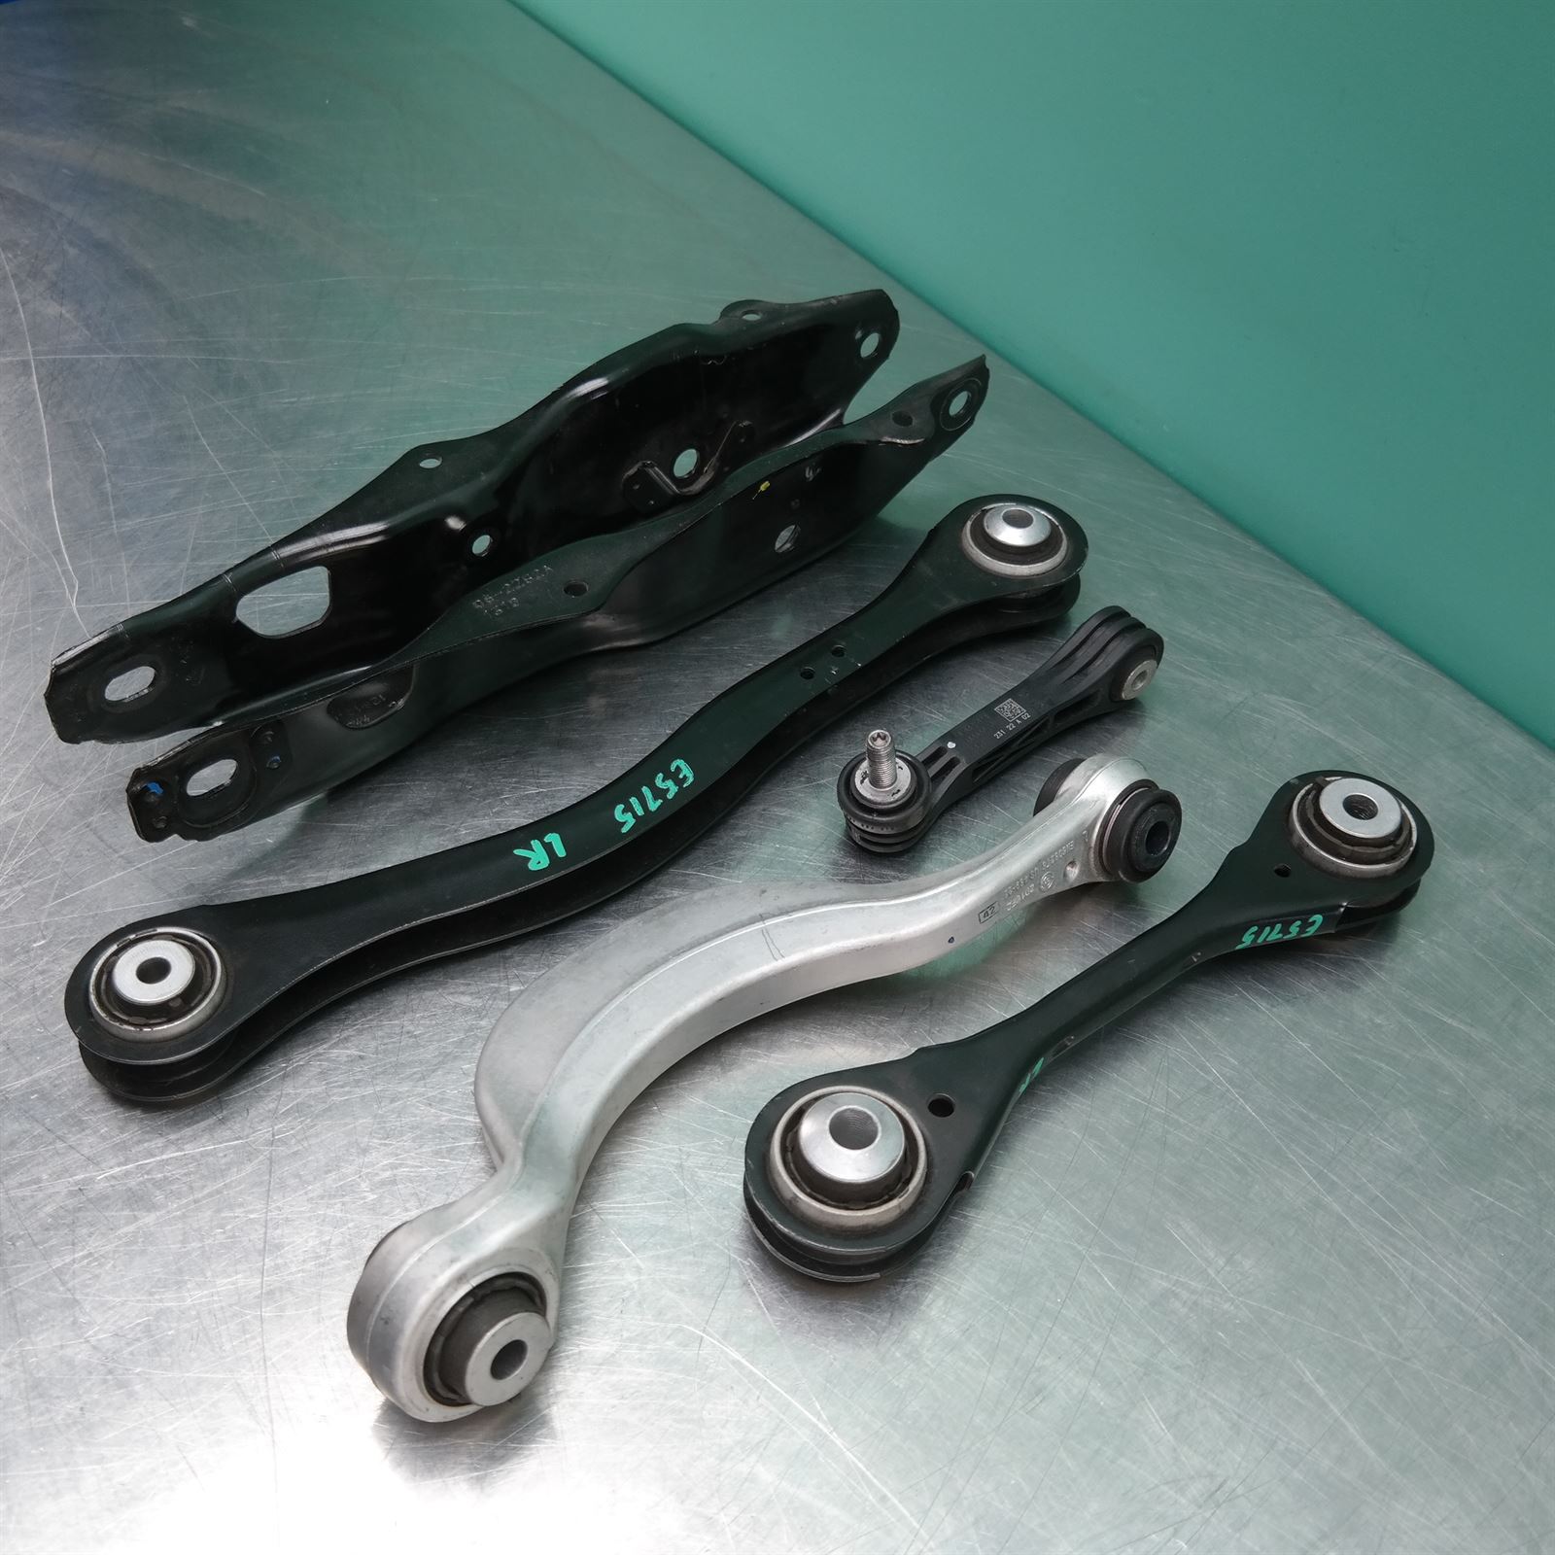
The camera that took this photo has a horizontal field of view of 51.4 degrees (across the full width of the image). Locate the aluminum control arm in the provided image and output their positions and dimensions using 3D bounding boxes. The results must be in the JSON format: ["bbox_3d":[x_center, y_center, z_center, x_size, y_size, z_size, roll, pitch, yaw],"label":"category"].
[{"bbox_3d":[-0.005,0.067,0.552,0.350,0.063,0.111,-33,57,-30],"label":"aluminum control arm"}]

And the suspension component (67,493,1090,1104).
[{"bbox_3d":[-0.044,-0.009,0.632,0.465,0.048,0.077,-29,55,-28],"label":"suspension component"}]

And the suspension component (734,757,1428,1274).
[{"bbox_3d":[0.120,0.073,0.557,0.308,0.062,0.063,-28,55,-27],"label":"suspension component"}]

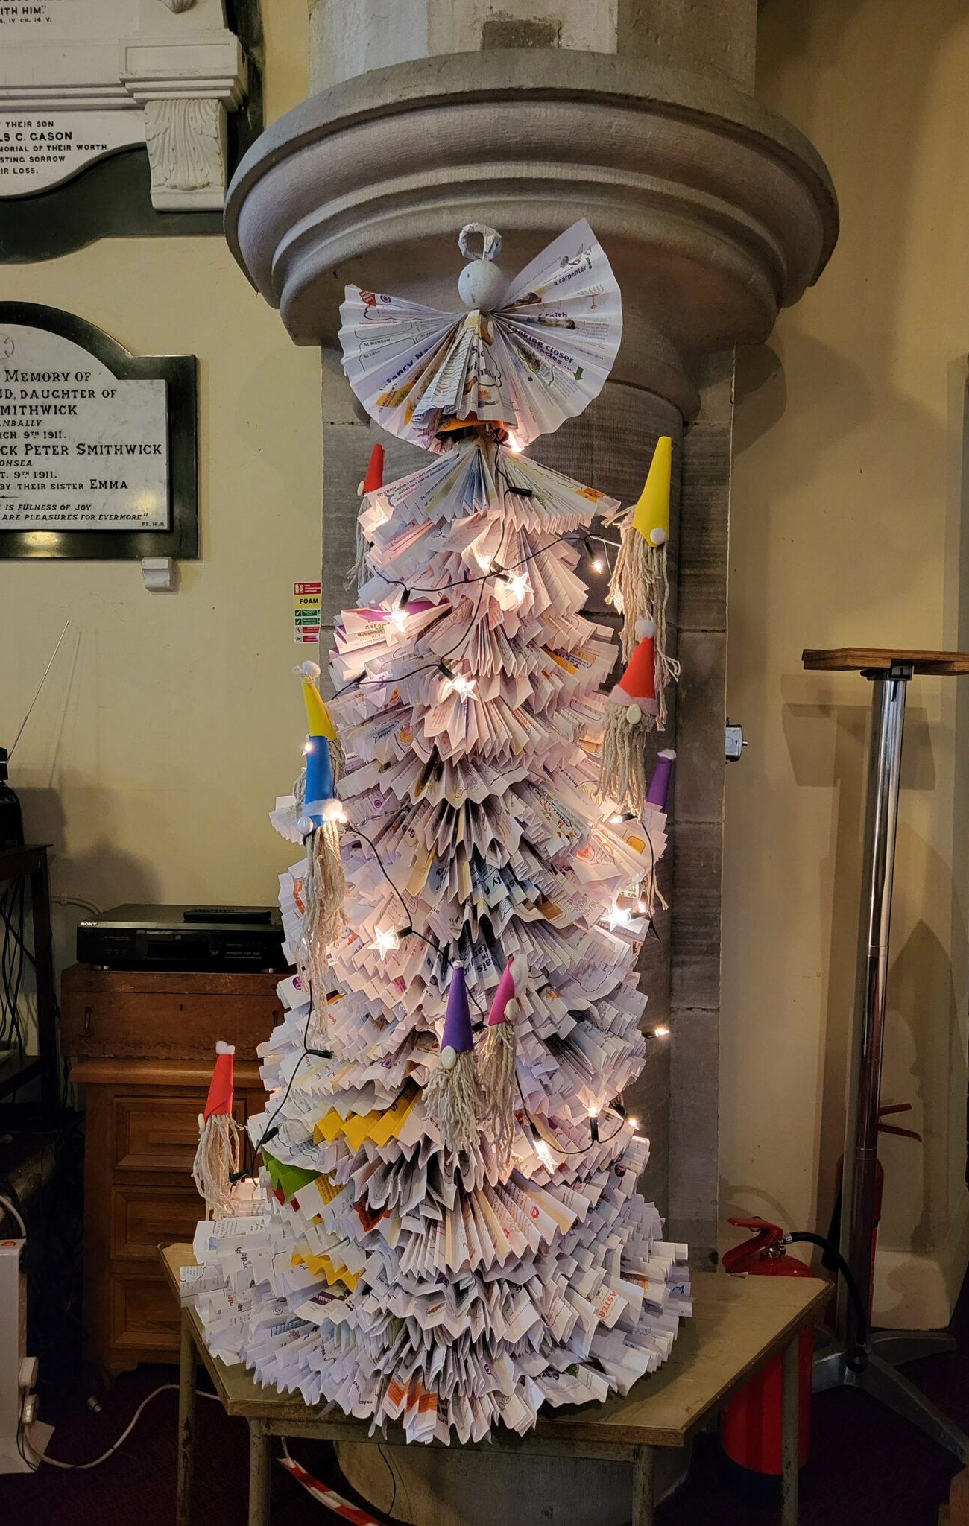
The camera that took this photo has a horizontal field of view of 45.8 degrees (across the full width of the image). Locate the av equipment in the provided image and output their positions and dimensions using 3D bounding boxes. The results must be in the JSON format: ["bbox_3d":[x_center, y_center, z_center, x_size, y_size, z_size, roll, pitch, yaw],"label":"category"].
[{"bbox_3d":[-0.584,0.362,2.410,0.435,0.092,0.280,1,1,3],"label":"av equipment"}]

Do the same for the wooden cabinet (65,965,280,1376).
[{"bbox_3d":[-0.592,0.817,2.452,0.475,0.820,0.380,1,1,3],"label":"wooden cabinet"}]

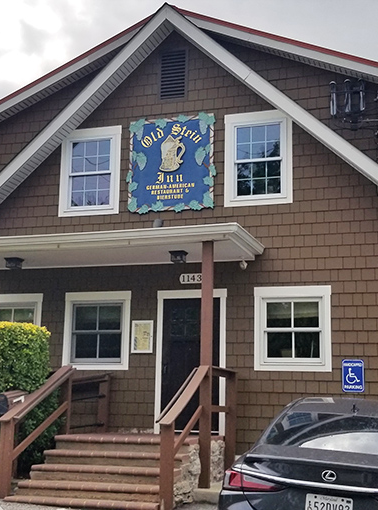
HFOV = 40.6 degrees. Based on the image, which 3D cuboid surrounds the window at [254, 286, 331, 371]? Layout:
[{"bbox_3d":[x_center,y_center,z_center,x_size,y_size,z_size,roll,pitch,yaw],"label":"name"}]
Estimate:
[{"bbox_3d":[1.639,1.165,8.078,1.191,1.320,0.110,-2,-11,12],"label":"window"}]

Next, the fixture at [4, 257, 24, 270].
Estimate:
[{"bbox_3d":[-2.809,0.141,8.214,0.230,0.150,0.230,-2,-11,12],"label":"fixture"}]

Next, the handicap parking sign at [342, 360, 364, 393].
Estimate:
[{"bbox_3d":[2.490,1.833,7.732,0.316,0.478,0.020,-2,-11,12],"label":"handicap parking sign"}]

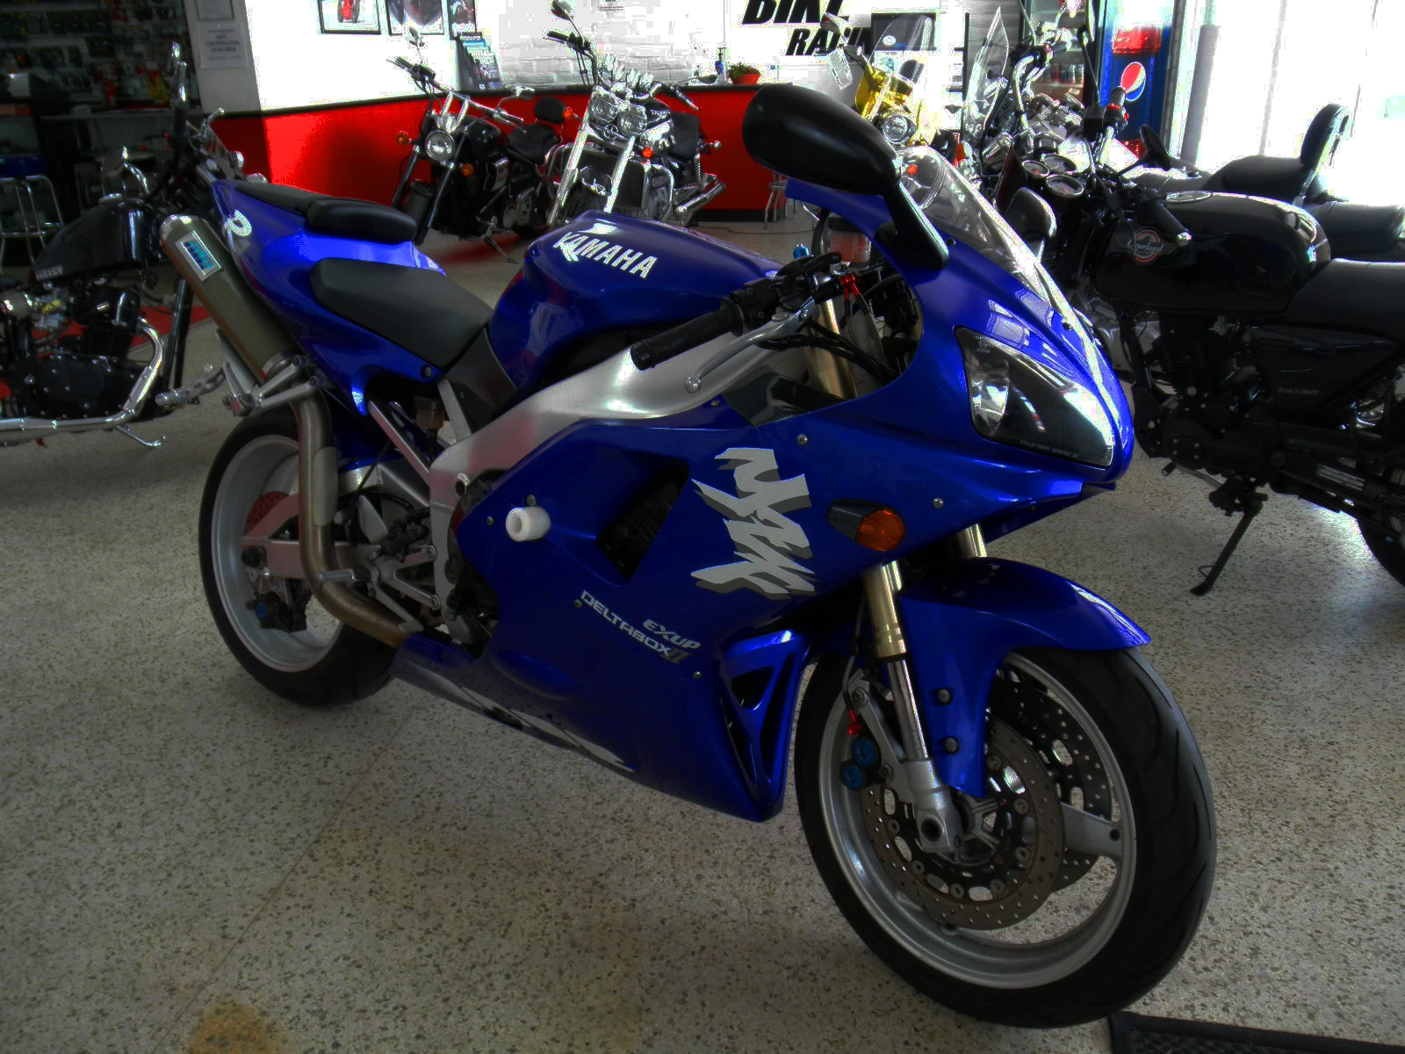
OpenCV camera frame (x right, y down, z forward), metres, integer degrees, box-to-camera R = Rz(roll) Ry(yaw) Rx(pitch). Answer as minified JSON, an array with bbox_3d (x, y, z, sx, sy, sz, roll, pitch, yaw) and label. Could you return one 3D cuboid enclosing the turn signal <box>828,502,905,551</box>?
[{"bbox_3d":[0.188,-0.001,1.302,0.095,0.060,0.065,15,12,33],"label":"turn signal"}]

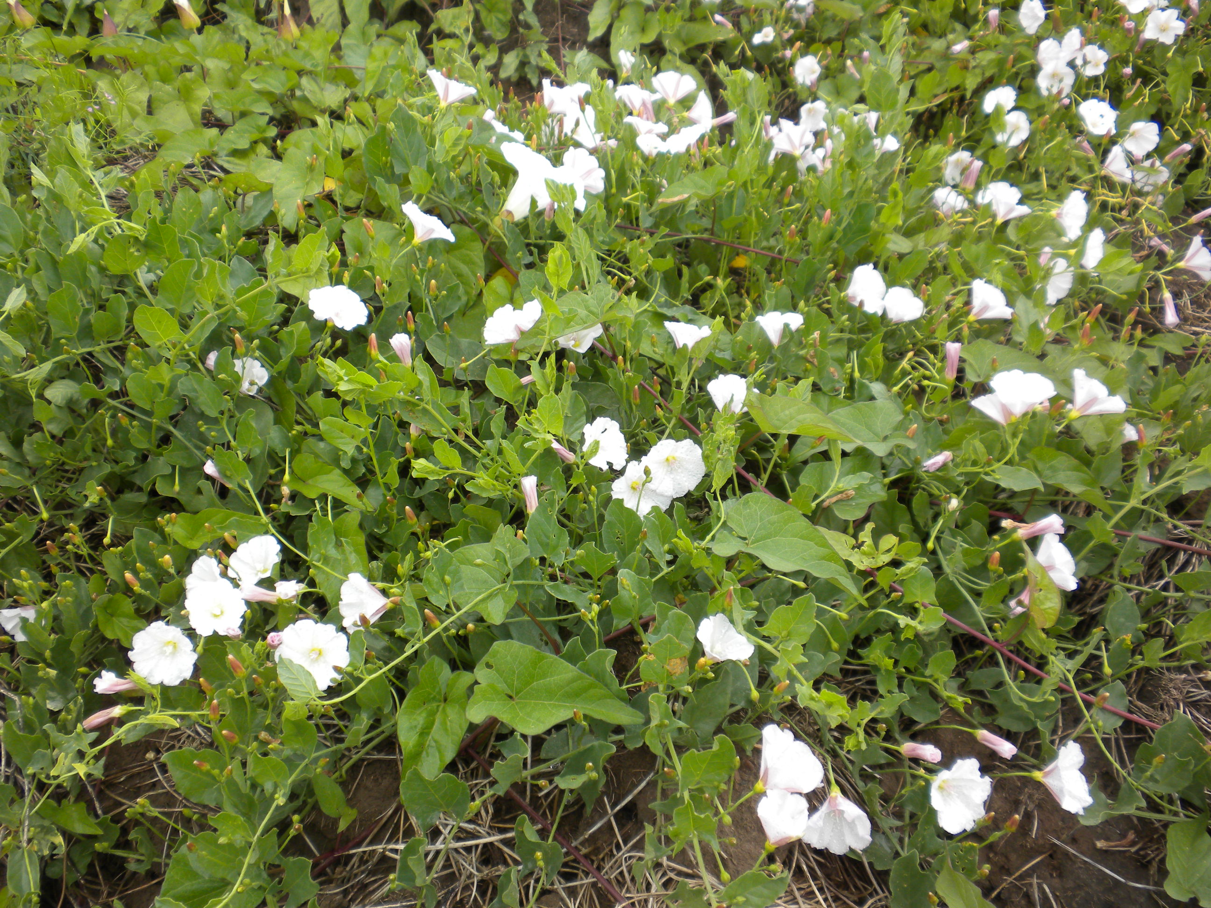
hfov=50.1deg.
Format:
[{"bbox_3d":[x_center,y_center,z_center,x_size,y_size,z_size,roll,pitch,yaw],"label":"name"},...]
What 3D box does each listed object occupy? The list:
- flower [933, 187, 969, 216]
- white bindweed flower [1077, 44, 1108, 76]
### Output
[{"bbox_3d":[0.262,-0.190,0.982,0.028,0.021,0.028,2,3,2],"label":"flower"},{"bbox_3d":[0.376,-0.302,1.000,0.024,0.024,0.017,14,2,16],"label":"white bindweed flower"}]

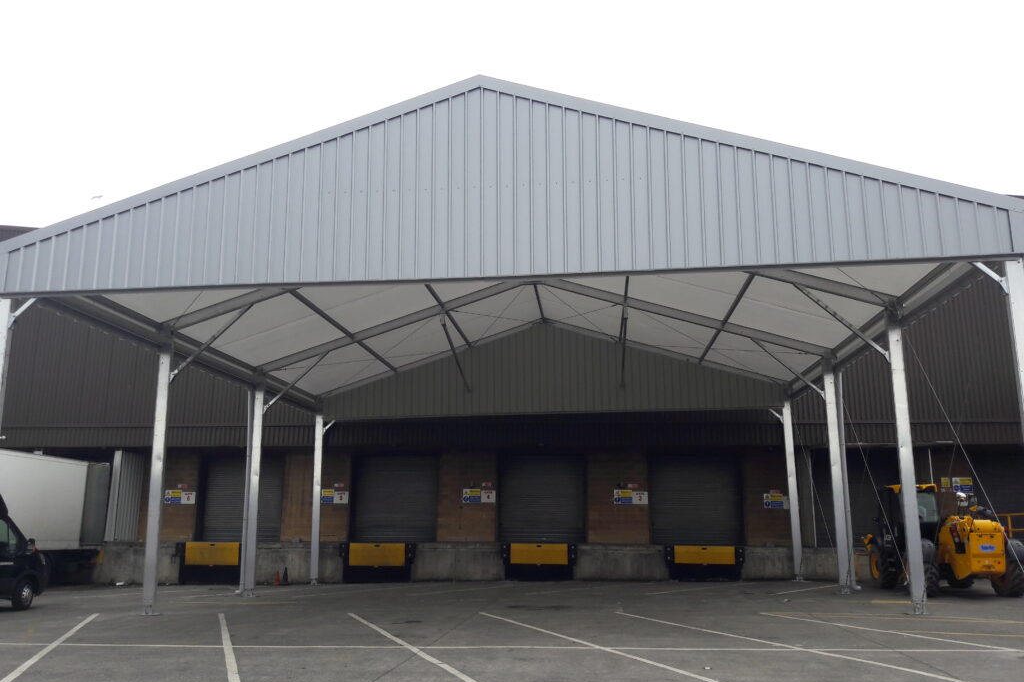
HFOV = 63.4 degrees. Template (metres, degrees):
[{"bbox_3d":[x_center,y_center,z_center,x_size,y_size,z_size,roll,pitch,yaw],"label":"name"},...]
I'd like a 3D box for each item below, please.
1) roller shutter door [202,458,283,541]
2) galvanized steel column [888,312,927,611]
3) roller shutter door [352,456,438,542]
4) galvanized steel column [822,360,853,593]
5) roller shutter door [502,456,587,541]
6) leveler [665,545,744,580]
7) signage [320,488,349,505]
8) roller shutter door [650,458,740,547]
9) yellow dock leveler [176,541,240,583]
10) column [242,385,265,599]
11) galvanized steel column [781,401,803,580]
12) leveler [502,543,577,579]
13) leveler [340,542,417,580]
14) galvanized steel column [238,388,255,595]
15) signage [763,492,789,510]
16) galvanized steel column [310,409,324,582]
[{"bbox_3d":[-9.186,5.377,28.082,2.960,2.825,0.120,-1,-10,6],"label":"roller shutter door"},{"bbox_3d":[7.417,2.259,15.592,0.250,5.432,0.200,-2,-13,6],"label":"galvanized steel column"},{"bbox_3d":[-3.865,5.229,27.528,2.911,2.819,0.120,-1,-10,6],"label":"roller shutter door"},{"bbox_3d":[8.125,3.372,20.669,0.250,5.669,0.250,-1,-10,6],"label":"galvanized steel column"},{"bbox_3d":[0.991,5.148,27.014,2.804,2.798,0.120,-1,-10,6],"label":"roller shutter door"},{"bbox_3d":[5.899,6.818,25.383,2.420,1.080,0.500,-2,-13,6],"label":"leveler"},{"bbox_3d":[-5.828,5.077,27.044,1.030,0.500,0.040,-2,-13,6],"label":"signage"},{"bbox_3d":[5.765,4.997,25.950,2.800,2.820,0.200,-2,-13,6],"label":"roller shutter door"},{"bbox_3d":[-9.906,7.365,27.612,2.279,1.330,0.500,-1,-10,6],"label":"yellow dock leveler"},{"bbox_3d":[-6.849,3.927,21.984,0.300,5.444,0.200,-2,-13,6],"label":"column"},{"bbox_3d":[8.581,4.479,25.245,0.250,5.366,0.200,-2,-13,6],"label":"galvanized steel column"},{"bbox_3d":[0.861,6.933,25.925,2.330,1.120,0.500,-2,-13,6],"label":"leveler"},{"bbox_3d":[-4.286,7.085,26.493,2.450,1.120,0.500,-2,-13,6],"label":"leveler"},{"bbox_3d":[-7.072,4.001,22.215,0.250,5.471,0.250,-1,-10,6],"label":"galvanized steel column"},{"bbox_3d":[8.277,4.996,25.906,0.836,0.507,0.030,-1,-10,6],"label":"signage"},{"bbox_3d":[-6.343,5.091,26.993,0.230,5.454,0.230,-1,-10,6],"label":"galvanized steel column"}]

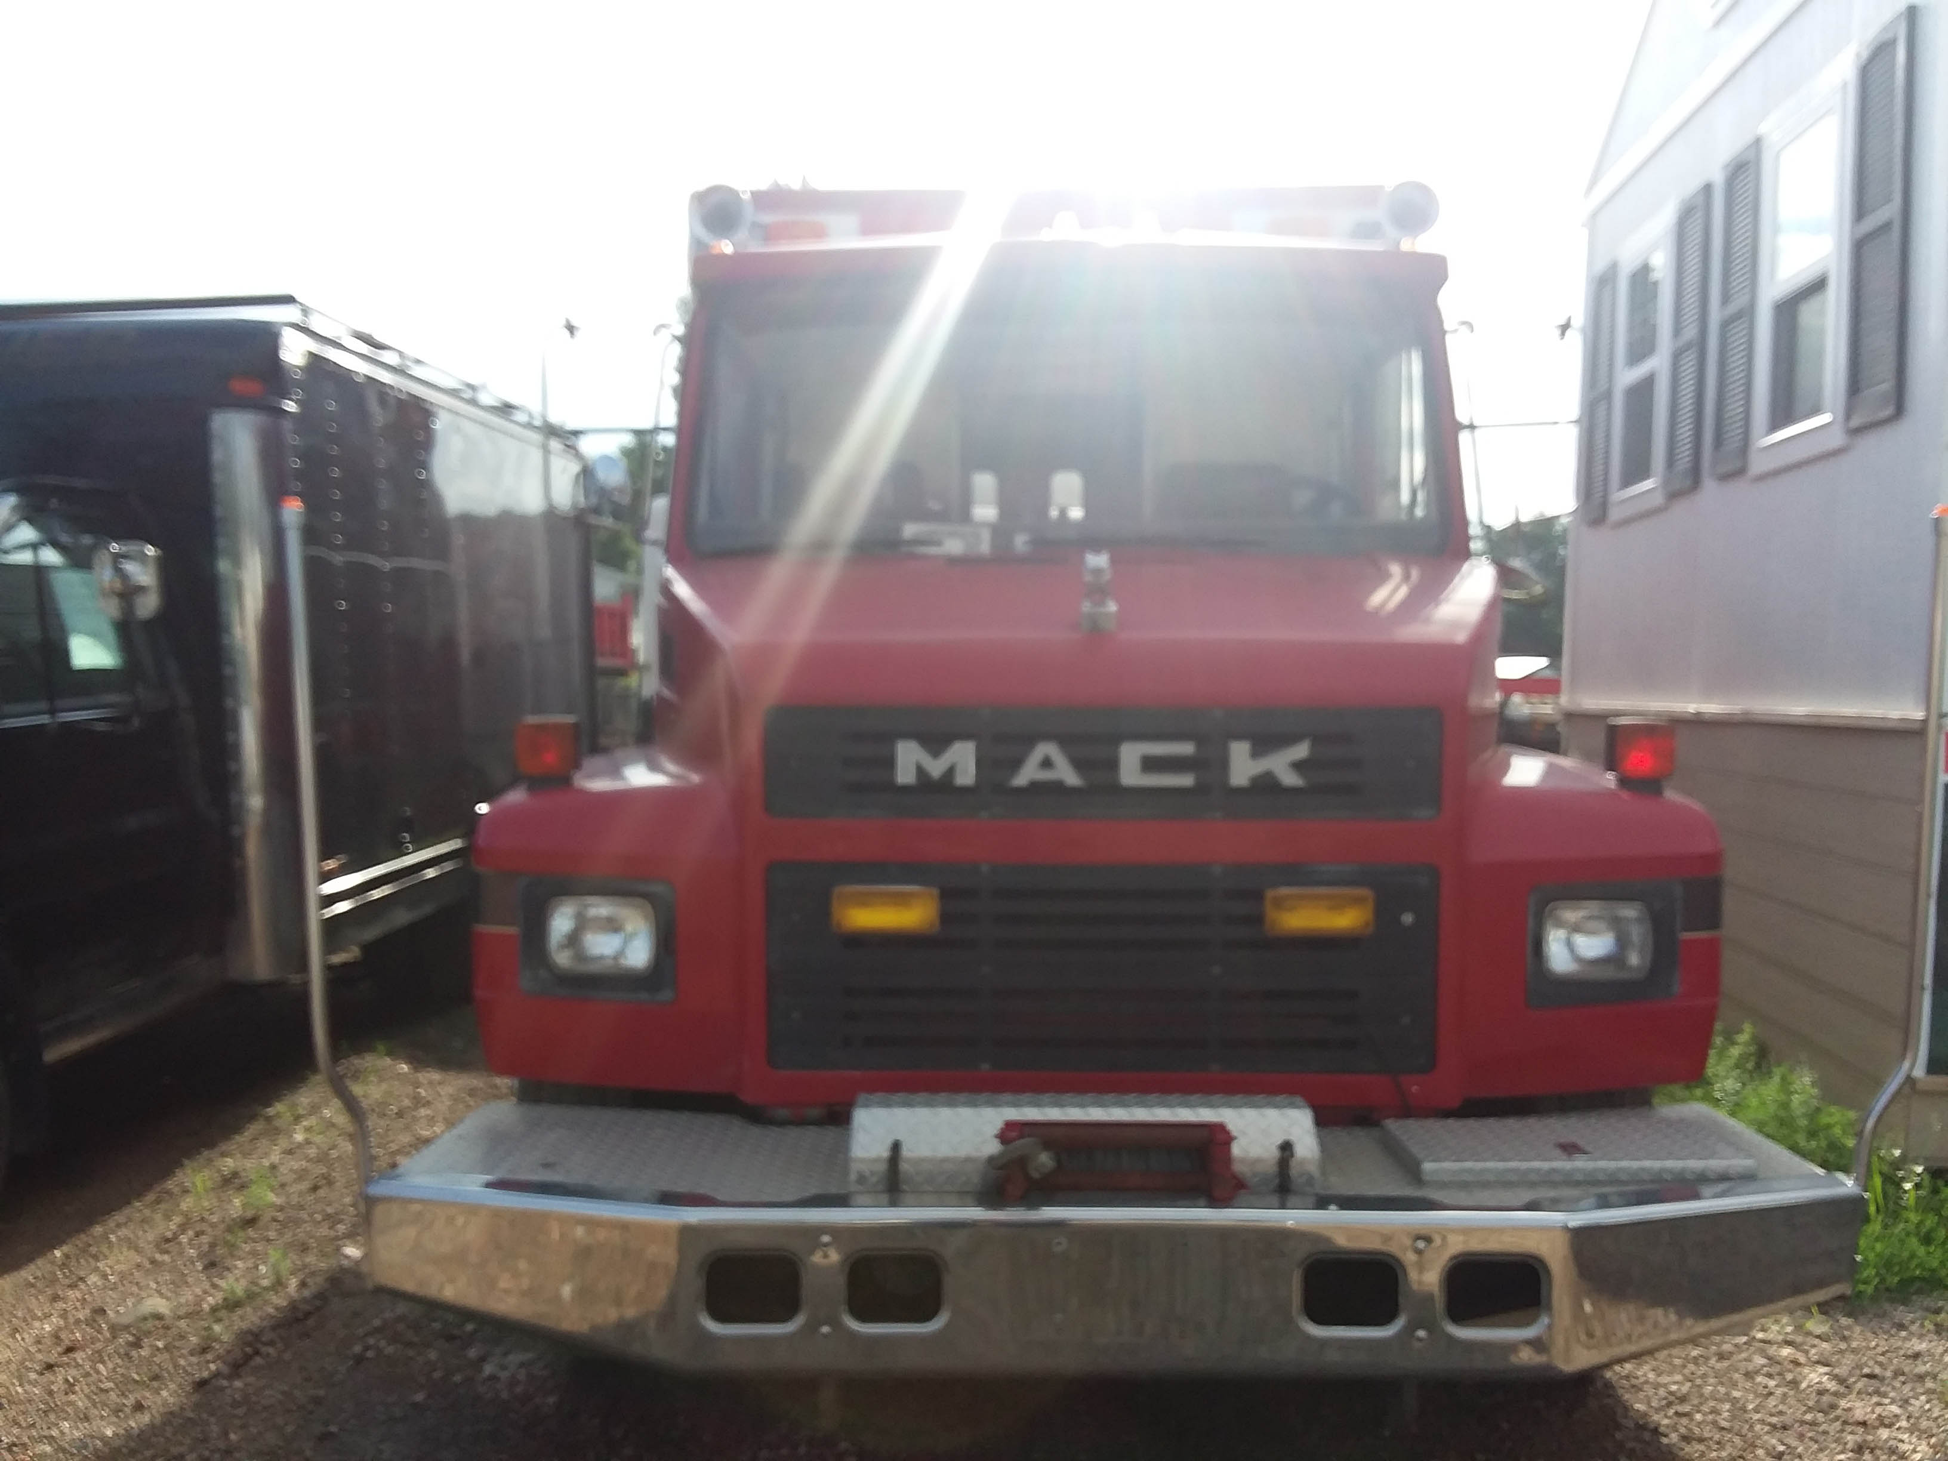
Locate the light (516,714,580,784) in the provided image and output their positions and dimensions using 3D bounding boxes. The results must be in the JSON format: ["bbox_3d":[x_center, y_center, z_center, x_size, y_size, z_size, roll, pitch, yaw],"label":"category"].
[{"bbox_3d":[-0.784,0.036,2.818,0.115,0.122,0.070,1,2,0],"label":"light"}]

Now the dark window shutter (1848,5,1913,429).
[{"bbox_3d":[3.054,-1.715,5.120,0.035,1.310,0.370,0,3,6],"label":"dark window shutter"}]

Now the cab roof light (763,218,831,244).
[{"bbox_3d":[-0.557,-1.560,4.750,0.205,0.082,0.060,1,2,0],"label":"cab roof light"}]

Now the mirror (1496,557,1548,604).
[{"bbox_3d":[1.468,-0.405,4.100,0.160,0.120,0.100,-1,3,-14],"label":"mirror"}]

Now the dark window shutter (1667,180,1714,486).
[{"bbox_3d":[3.343,-1.812,7.117,0.035,1.385,0.375,1,2,5],"label":"dark window shutter"}]

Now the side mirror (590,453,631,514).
[{"bbox_3d":[-0.982,-0.665,4.100,0.110,0.160,0.080,1,3,17],"label":"side mirror"}]

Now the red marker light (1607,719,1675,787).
[{"bbox_3d":[1.307,0.045,2.980,0.107,0.128,0.070,0,3,2],"label":"red marker light"}]

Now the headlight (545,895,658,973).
[{"bbox_3d":[-0.679,0.373,2.780,0.195,0.140,0.075,0,3,5],"label":"headlight"}]

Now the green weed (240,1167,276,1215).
[{"bbox_3d":[-2.024,1.303,4.300,0.090,0.110,0.090,0,3,0],"label":"green weed"}]

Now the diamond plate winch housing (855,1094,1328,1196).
[{"bbox_3d":[0.171,0.656,2.420,0.720,0.110,0.200,0,3,2],"label":"diamond plate winch housing"}]

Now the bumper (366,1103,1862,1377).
[{"bbox_3d":[0.225,0.849,2.612,2.360,0.245,0.657,1,2,0],"label":"bumper"}]

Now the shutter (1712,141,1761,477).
[{"bbox_3d":[3.293,-1.798,6.586,0.035,1.385,0.375,1,2,5],"label":"shutter"}]

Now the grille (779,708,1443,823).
[{"bbox_3d":[0.223,0.057,2.650,1.165,0.192,0.050,0,3,2],"label":"grille"}]

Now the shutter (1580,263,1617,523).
[{"bbox_3d":[3.465,-1.846,8.419,0.035,1.385,0.375,1,2,5],"label":"shutter"}]

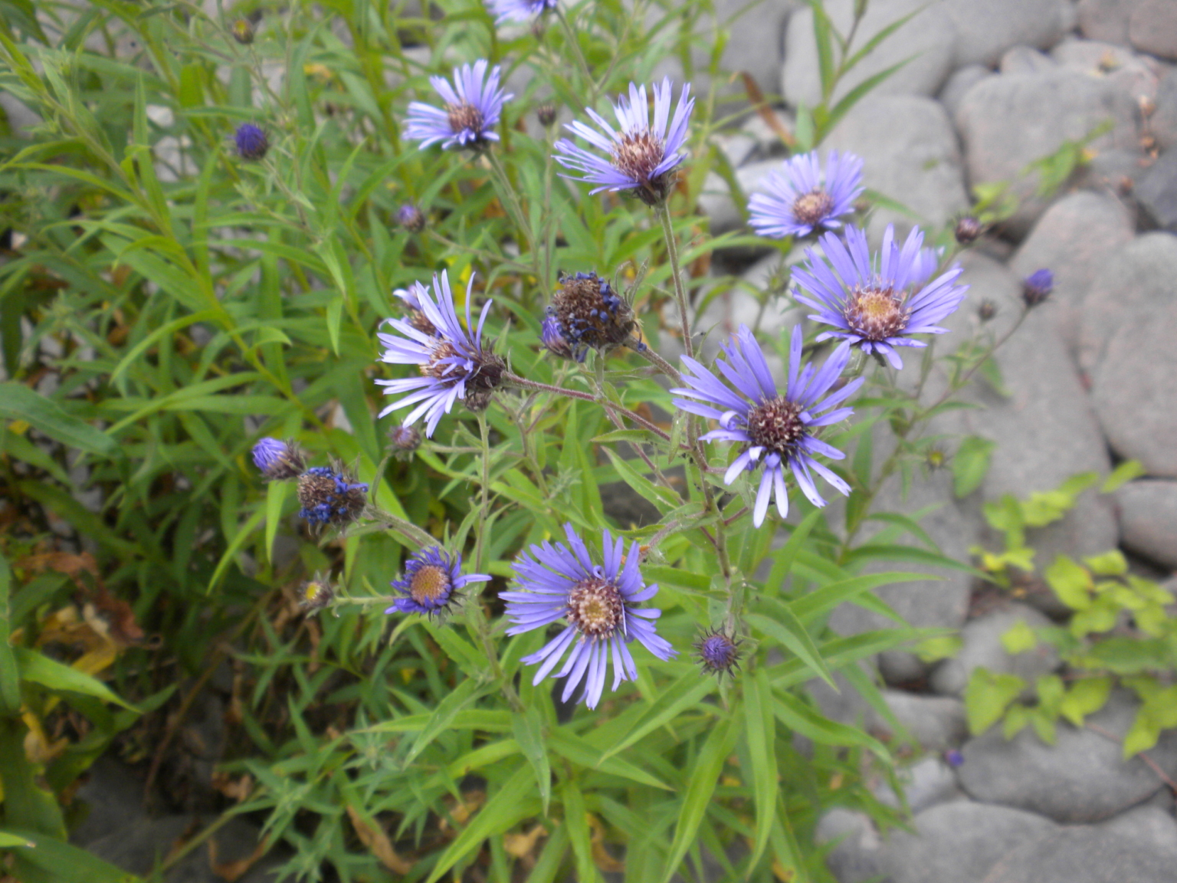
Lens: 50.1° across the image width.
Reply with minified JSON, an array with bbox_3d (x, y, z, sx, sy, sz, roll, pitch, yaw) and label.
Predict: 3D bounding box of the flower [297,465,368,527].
[{"bbox_3d":[-0.074,0.016,0.365,0.018,0.017,0.017,9,33,-36],"label":"flower"}]

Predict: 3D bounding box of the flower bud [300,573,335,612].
[{"bbox_3d":[-0.073,0.041,0.340,0.009,0.009,0.009,13,24,-48],"label":"flower bud"}]

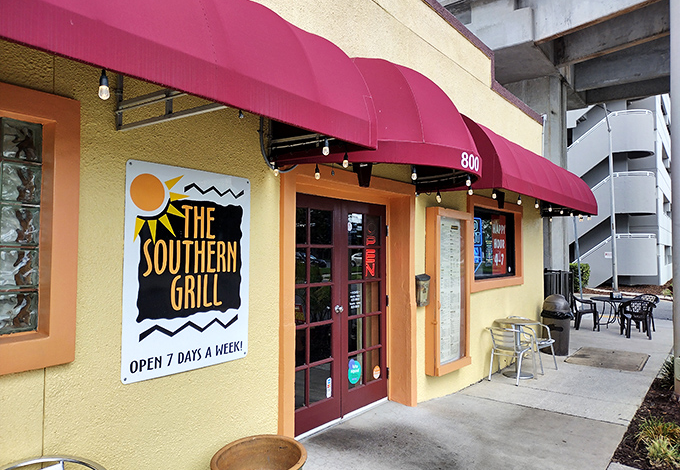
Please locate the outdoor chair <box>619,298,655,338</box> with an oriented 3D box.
[{"bbox_3d":[6.142,1.718,10.972,0.580,0.790,0.570,-1,-2,27],"label":"outdoor chair"}]

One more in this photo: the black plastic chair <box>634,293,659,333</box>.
[{"bbox_3d":[6.830,1.740,11.919,0.580,0.810,0.570,1,-2,-16],"label":"black plastic chair"}]

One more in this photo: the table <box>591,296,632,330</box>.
[{"bbox_3d":[6.270,1.798,12.005,1.080,0.710,1.080,-2,-3,37],"label":"table"}]

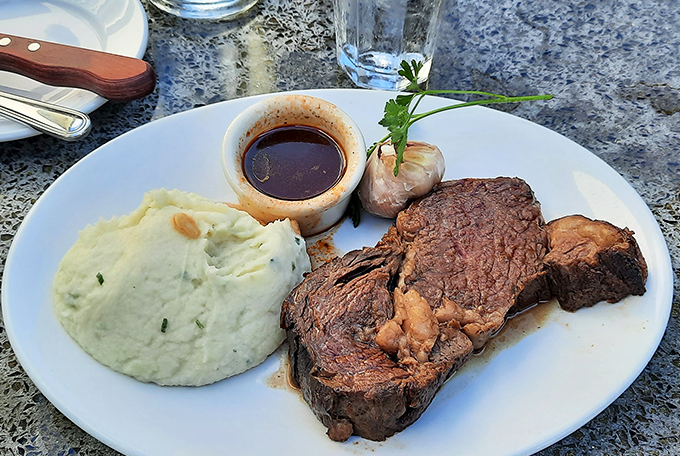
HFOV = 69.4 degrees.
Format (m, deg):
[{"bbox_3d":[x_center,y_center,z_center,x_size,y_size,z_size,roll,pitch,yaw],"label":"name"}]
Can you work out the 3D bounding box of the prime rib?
[{"bbox_3d":[0.062,0.025,0.243,0.187,0.042,0.090,-22,58,-17],"label":"prime rib"}]

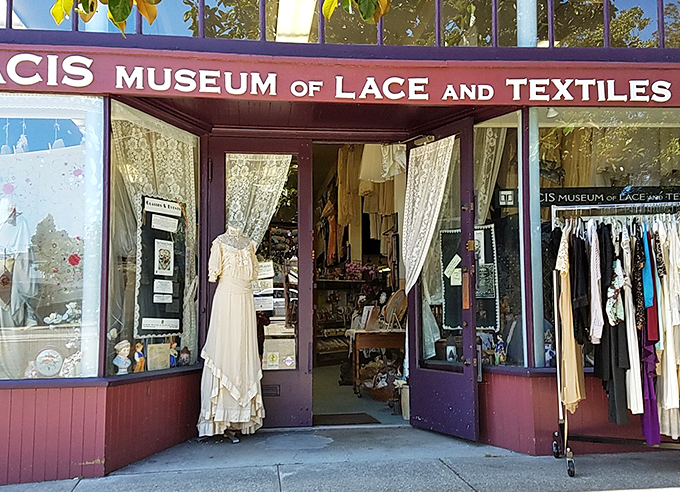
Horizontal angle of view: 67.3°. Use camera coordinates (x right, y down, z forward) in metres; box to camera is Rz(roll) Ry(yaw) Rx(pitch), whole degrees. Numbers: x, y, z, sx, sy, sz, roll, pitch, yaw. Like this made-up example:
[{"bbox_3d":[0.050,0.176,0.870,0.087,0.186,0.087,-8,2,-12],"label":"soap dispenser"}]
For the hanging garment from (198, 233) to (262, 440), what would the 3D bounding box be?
[{"bbox_3d":[-0.790,0.633,3.686,0.480,1.469,0.420,2,-5,-27],"label":"hanging garment"}]

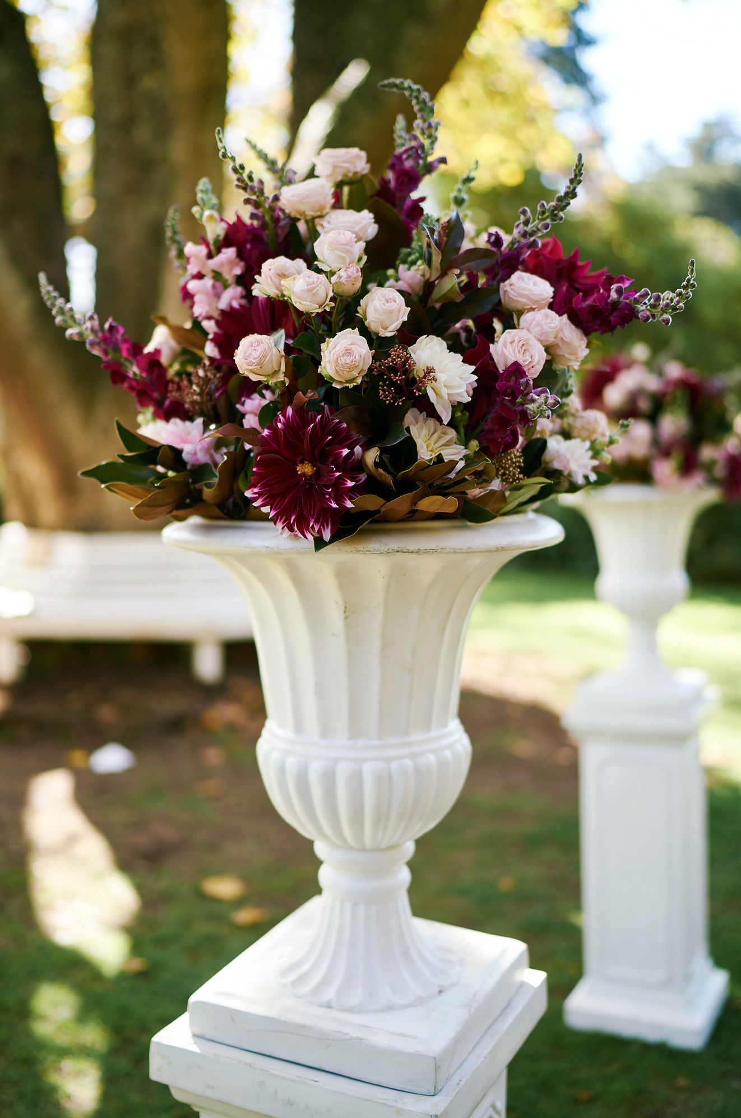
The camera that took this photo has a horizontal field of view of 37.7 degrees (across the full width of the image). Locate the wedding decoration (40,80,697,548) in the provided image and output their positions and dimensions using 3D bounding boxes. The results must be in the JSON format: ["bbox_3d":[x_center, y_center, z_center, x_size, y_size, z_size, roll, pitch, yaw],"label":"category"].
[{"bbox_3d":[-0.007,-0.278,1.165,0.730,0.510,0.580,-1,4,0],"label":"wedding decoration"}]

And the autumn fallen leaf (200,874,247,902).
[{"bbox_3d":[-0.528,1.187,3.907,0.155,0.030,0.120,-1,4,0],"label":"autumn fallen leaf"}]

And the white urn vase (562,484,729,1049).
[{"bbox_3d":[0.748,0.532,2.971,0.440,1.433,0.440,0,4,28],"label":"white urn vase"}]

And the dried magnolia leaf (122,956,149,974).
[{"bbox_3d":[-0.718,1.239,3.307,0.075,0.020,0.070,-1,4,0],"label":"dried magnolia leaf"}]

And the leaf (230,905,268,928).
[{"bbox_3d":[-0.411,1.207,3.651,0.120,0.025,0.095,-1,4,0],"label":"leaf"}]

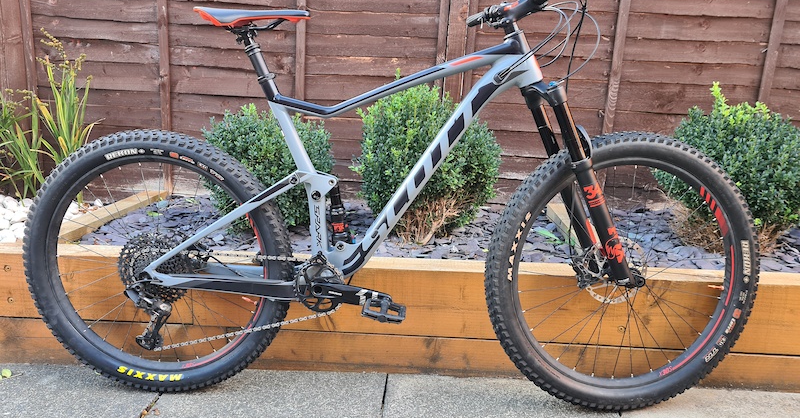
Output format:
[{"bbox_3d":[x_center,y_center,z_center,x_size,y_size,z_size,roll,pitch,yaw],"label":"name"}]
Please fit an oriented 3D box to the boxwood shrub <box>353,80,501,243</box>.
[{"bbox_3d":[0.078,-0.152,1.985,0.485,0.535,0.460,2,13,2],"label":"boxwood shrub"}]

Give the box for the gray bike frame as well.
[{"bbox_3d":[-0.154,-0.107,1.521,0.990,0.660,0.165,1,13,3],"label":"gray bike frame"}]

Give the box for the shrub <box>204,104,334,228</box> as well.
[{"bbox_3d":[-0.443,-0.136,2.030,0.445,0.440,0.420,2,13,2],"label":"shrub"}]

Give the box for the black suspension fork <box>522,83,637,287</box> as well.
[{"bbox_3d":[0.439,-0.054,1.489,0.115,0.560,0.185,-24,10,-3],"label":"black suspension fork"}]

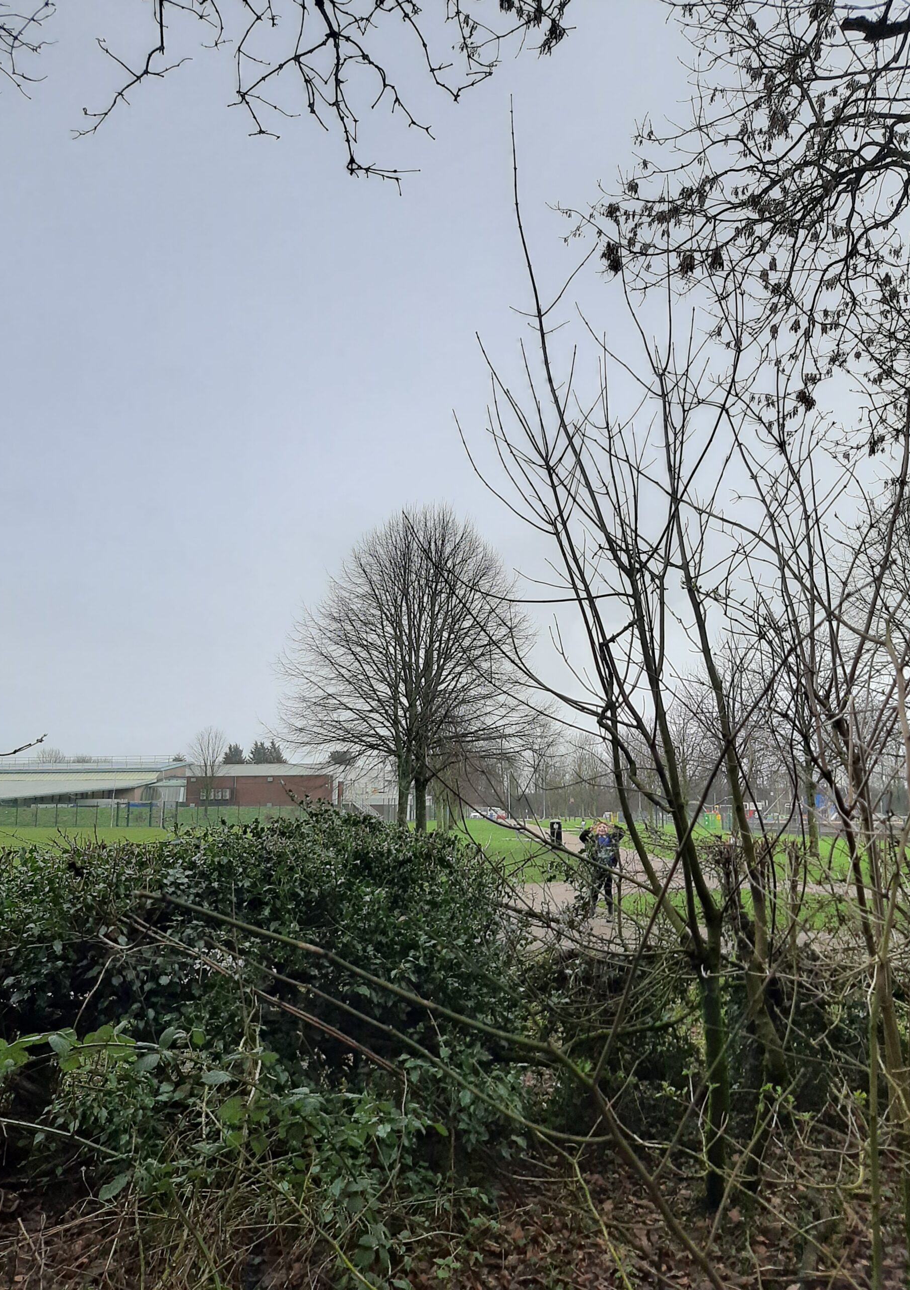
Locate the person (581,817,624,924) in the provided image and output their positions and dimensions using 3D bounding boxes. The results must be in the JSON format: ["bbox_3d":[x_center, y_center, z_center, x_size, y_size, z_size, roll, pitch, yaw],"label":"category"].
[{"bbox_3d":[2.094,3.225,14.367,0.604,1.406,0.380,-1,-9,6],"label":"person"}]

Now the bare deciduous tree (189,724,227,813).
[{"bbox_3d":[-25.782,13.042,105.280,3.902,9.321,3.902,0,-9,0],"label":"bare deciduous tree"}]

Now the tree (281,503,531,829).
[{"bbox_3d":[-2.551,1.165,52.509,13.148,17.751,12.600,0,-9,0],"label":"tree"}]

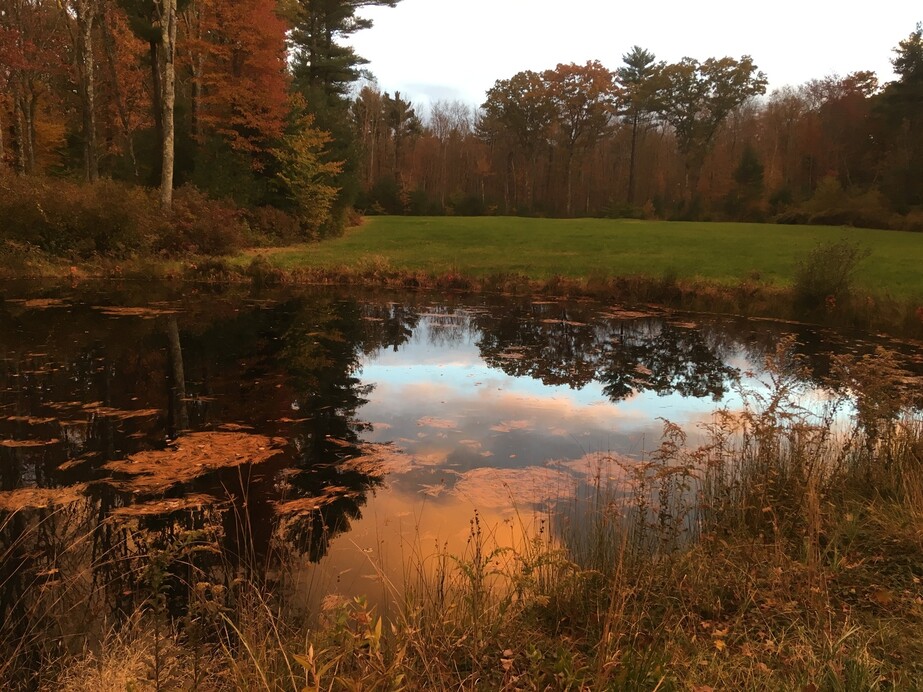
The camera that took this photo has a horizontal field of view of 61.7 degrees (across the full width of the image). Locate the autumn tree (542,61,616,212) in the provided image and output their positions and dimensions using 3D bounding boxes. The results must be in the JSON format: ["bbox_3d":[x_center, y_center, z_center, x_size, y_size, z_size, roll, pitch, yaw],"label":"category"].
[{"bbox_3d":[9.895,-17.189,64.327,5.990,12.480,6.000,3,11,8],"label":"autumn tree"}]

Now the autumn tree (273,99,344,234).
[{"bbox_3d":[-6.906,-8.007,34.906,3.250,6.080,3.200,-1,11,-11],"label":"autumn tree"}]

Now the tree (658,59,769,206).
[{"bbox_3d":[20.410,-17.360,63.405,9.180,12.450,8.200,5,12,17],"label":"tree"}]

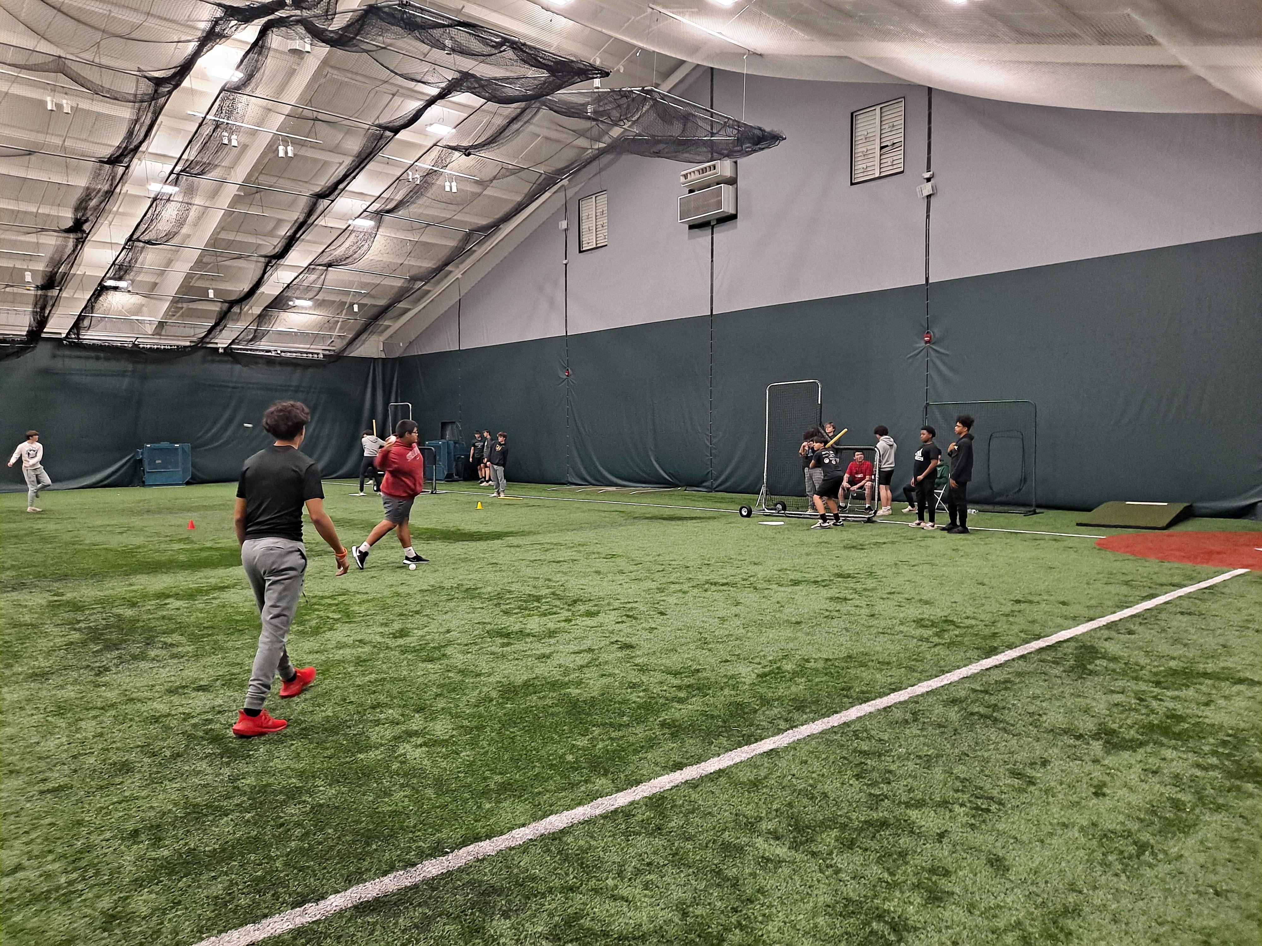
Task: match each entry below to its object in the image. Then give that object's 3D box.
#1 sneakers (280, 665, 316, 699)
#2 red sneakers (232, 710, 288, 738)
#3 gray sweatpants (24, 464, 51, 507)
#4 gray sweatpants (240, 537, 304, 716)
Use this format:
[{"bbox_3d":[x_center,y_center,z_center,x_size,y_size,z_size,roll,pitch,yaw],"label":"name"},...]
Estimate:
[{"bbox_3d":[-1.937,1.202,5.302,0.105,0.120,0.285,0,11,13],"label":"sneakers"},{"bbox_3d":[-1.859,1.239,4.578,0.105,0.120,0.280,1,3,42],"label":"red sneakers"},{"bbox_3d":[-12.910,0.283,19.841,0.500,0.900,0.460,1,2,27],"label":"gray sweatpants"},{"bbox_3d":[-1.931,0.764,4.924,0.380,0.850,0.680,0,2,14],"label":"gray sweatpants"}]

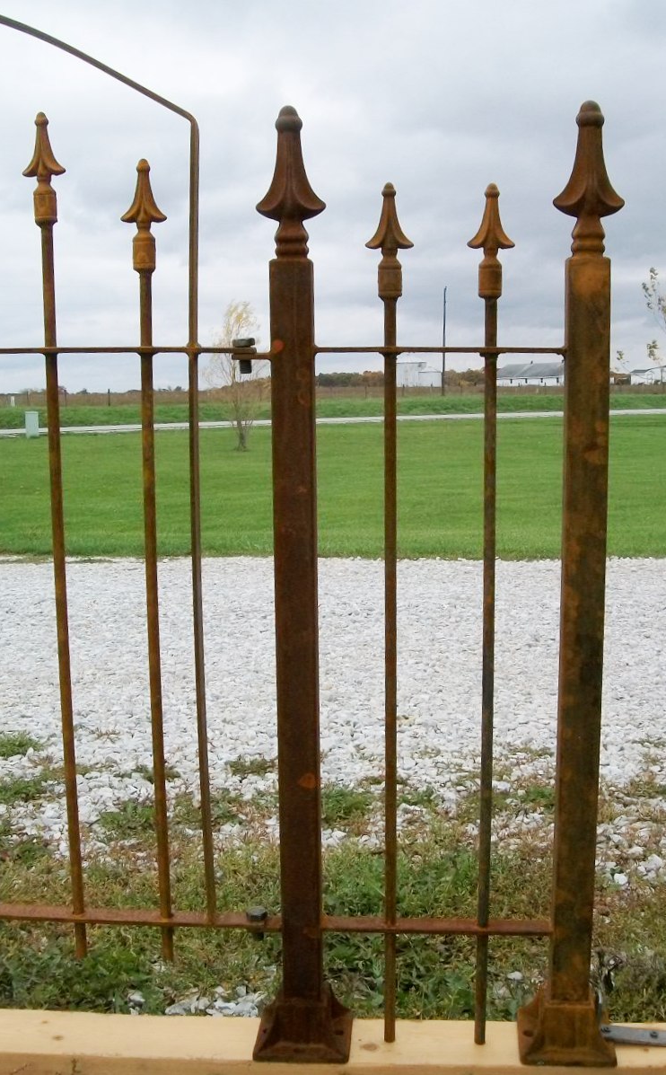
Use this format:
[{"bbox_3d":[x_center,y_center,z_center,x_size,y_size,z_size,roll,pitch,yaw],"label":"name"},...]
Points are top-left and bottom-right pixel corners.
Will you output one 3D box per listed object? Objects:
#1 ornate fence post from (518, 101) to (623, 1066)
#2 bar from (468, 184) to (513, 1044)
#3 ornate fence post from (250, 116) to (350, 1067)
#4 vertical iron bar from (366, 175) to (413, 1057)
[{"bbox_3d":[0.321,0.084,1.431,0.128,1.238,0.128,0,8,4],"label":"ornate fence post"},{"bbox_3d":[0.202,0.138,1.447,0.057,1.148,0.055,0,8,4],"label":"bar"},{"bbox_3d":[-0.047,0.084,1.459,0.128,1.238,0.128,0,8,4],"label":"ornate fence post"},{"bbox_3d":[0.075,0.137,1.457,0.057,1.153,0.055,0,8,4],"label":"vertical iron bar"}]

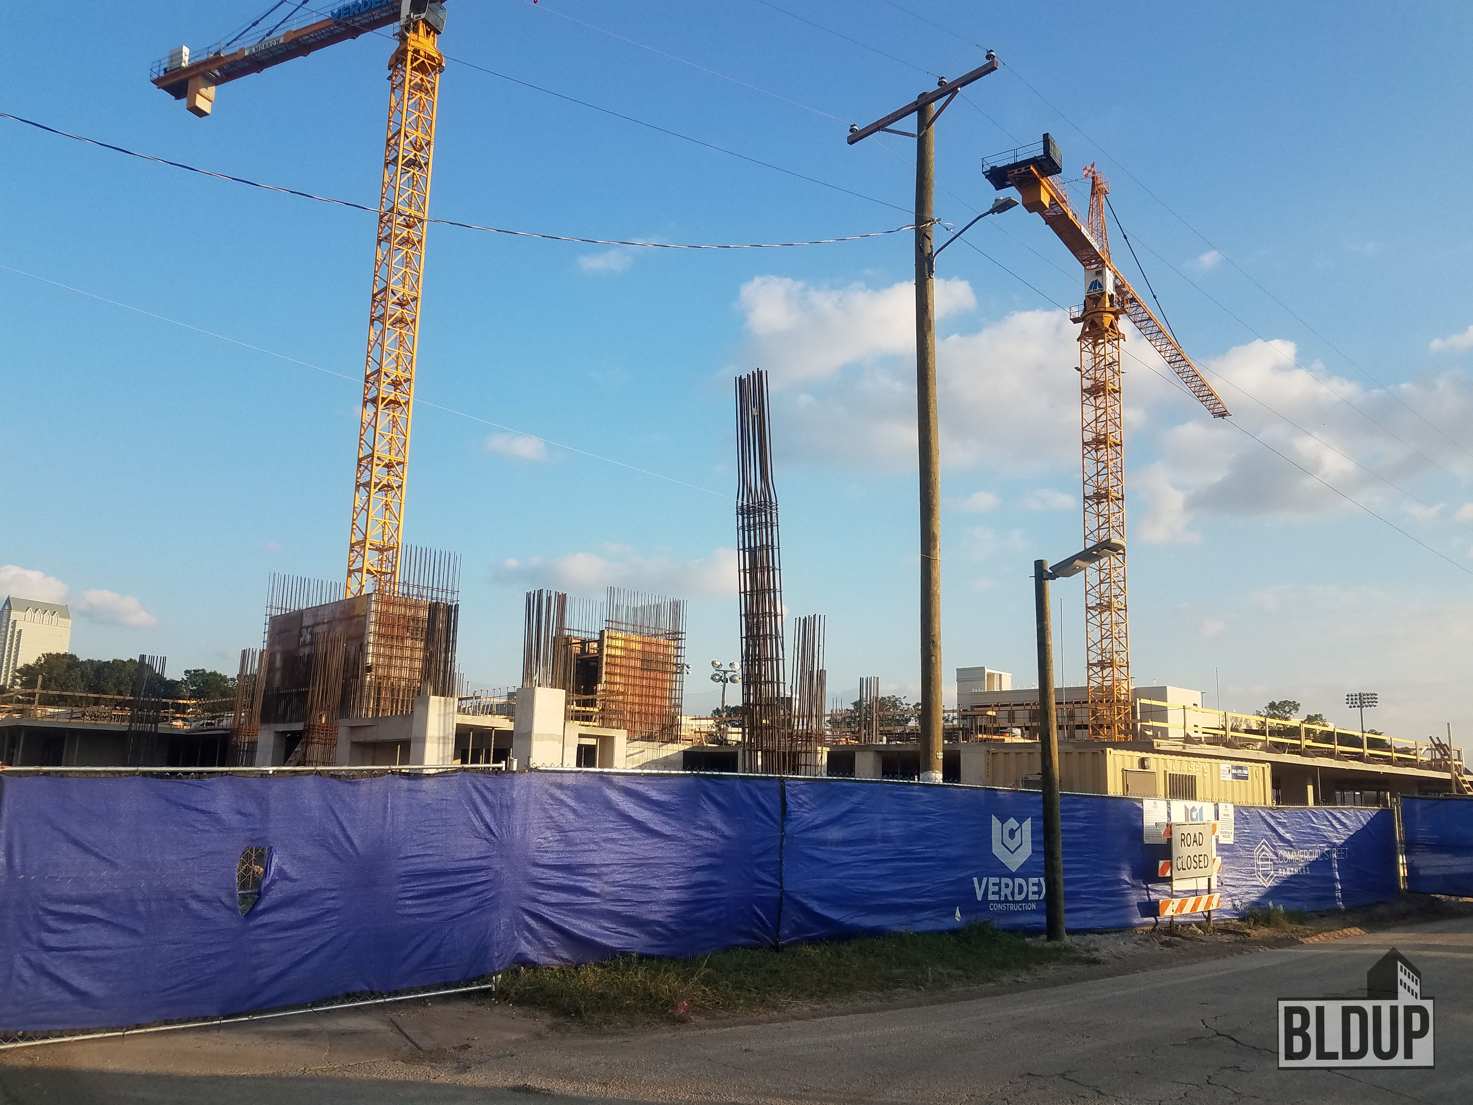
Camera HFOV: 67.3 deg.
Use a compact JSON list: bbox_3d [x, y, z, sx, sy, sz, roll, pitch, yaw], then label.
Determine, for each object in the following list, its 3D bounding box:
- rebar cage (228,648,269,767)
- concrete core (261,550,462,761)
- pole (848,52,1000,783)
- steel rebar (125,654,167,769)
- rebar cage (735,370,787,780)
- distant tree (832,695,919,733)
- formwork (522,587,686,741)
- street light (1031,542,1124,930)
[{"bbox_3d":[-16.532,5.949,37.450,0.700,5.229,0.700,12,-14,-42],"label":"rebar cage"},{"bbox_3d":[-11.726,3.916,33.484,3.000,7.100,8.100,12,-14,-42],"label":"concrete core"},{"bbox_3d":[2.602,-0.950,15.199,0.420,11.780,2.450,12,-14,-42],"label":"pole"},{"bbox_3d":[-19.738,5.925,36.927,0.700,4.885,0.700,12,-14,-42],"label":"steel rebar"},{"bbox_3d":[0.563,1.171,23.184,0.660,10.424,0.660,12,-14,-42],"label":"rebar cage"},{"bbox_3d":[14.442,19.191,113.492,10.000,9.137,9.500,2,-11,0],"label":"distant tree"},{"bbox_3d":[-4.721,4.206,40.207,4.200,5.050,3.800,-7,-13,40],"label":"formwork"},{"bbox_3d":[4.329,2.342,13.834,0.360,4.914,1.295,12,-14,-42],"label":"street light"}]

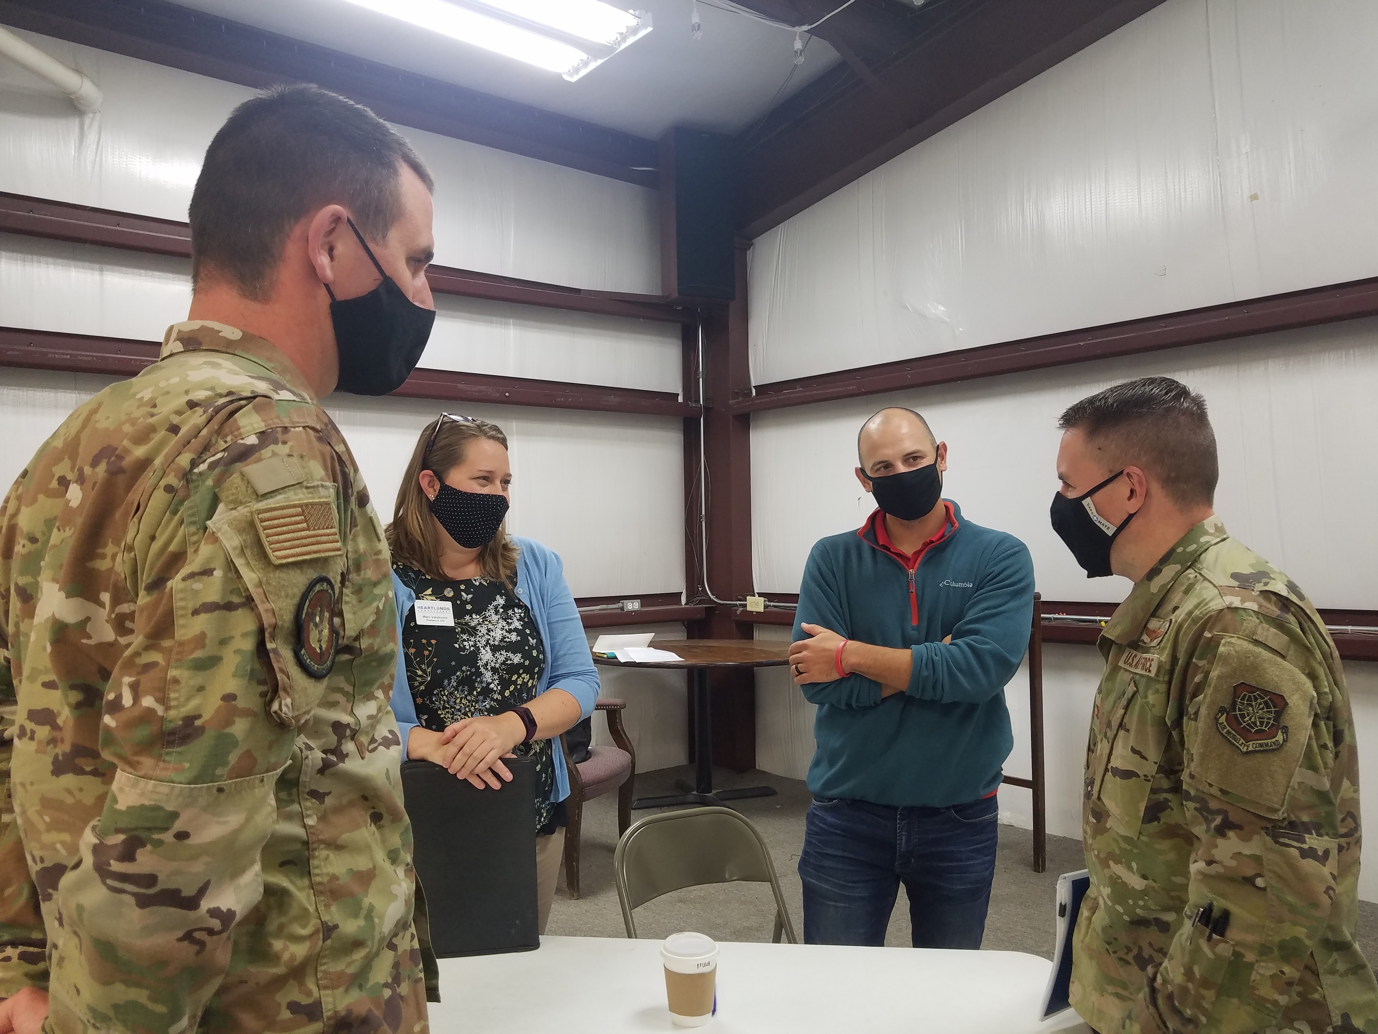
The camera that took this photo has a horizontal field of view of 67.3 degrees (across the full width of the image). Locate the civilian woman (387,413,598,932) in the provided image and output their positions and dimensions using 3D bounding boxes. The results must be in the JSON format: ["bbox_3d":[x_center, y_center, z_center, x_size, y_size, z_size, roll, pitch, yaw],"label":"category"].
[{"bbox_3d":[-0.386,0.634,1.930,0.470,1.655,0.370,-1,-1,-14],"label":"civilian woman"}]

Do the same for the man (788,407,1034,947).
[{"bbox_3d":[0.470,0.606,2.190,0.510,1.690,0.370,-1,-1,11],"label":"man"}]

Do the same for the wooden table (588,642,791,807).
[{"bbox_3d":[0.068,1.064,5.259,1.150,0.774,1.150,-1,-1,0],"label":"wooden table"}]

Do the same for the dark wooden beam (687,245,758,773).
[{"bbox_3d":[0.192,-0.045,6.121,0.168,3.022,0.389,0,-2,-40],"label":"dark wooden beam"}]

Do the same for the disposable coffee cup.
[{"bbox_3d":[0.002,0.677,1.510,0.086,0.112,0.086,-1,-1,0],"label":"disposable coffee cup"}]

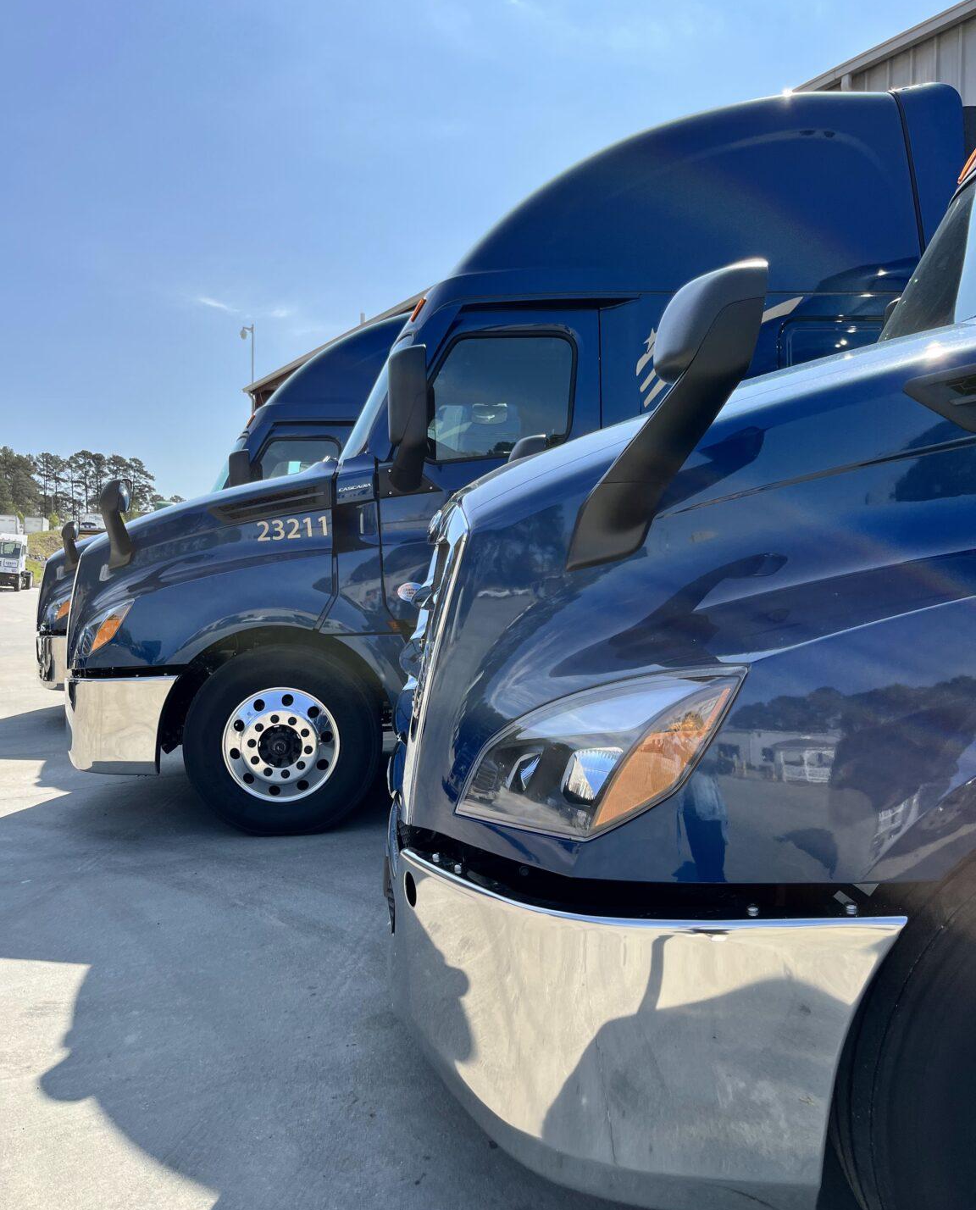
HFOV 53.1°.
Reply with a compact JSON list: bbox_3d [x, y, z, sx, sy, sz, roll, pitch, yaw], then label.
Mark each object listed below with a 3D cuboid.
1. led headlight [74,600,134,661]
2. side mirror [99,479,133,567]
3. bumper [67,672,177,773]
[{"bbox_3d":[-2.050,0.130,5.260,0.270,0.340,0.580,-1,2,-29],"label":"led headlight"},{"bbox_3d":[-1.940,-0.415,5.170,0.270,0.460,0.400,0,2,-1],"label":"side mirror"},{"bbox_3d":[-2.040,0.585,6.170,0.900,0.540,2.400,0,2,-1],"label":"bumper"}]

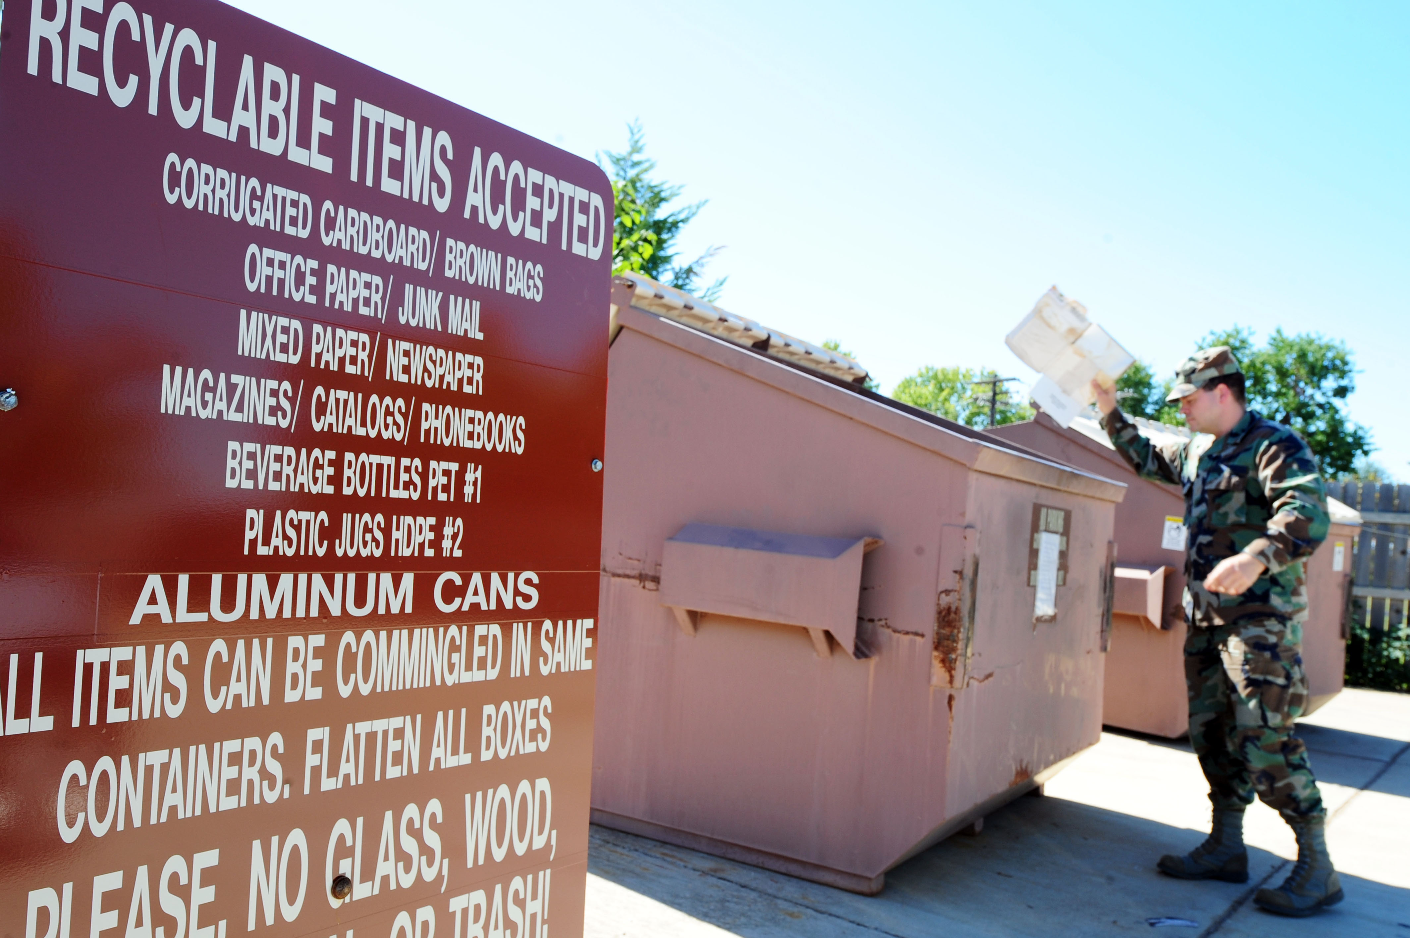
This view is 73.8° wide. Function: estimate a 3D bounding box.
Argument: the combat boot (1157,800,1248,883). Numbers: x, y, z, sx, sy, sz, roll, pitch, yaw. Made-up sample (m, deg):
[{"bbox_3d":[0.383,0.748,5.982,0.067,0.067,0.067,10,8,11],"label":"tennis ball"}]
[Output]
[{"bbox_3d":[1.721,1.272,3.257,0.310,0.270,0.115,3,-4,12],"label":"combat boot"}]

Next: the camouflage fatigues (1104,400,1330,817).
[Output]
[{"bbox_3d":[1.703,0.457,3.156,0.630,1.390,0.580,3,-4,12],"label":"camouflage fatigues"}]

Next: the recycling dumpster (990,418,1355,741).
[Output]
[{"bbox_3d":[3.192,0.667,6.670,1.998,2.061,1.888,6,-4,-34],"label":"recycling dumpster"}]

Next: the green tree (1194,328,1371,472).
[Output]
[{"bbox_3d":[14.585,-0.105,23.773,4.447,7.102,4.447,1,-4,32],"label":"green tree"}]

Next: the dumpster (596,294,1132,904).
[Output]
[{"bbox_3d":[0.564,0.344,3.994,1.844,2.061,1.998,1,-5,37],"label":"dumpster"}]

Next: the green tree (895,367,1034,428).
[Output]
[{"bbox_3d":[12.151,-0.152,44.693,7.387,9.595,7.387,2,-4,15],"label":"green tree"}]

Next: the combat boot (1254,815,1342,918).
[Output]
[{"bbox_3d":[1.911,1.261,3.036,0.300,0.290,0.115,3,-4,7],"label":"combat boot"}]

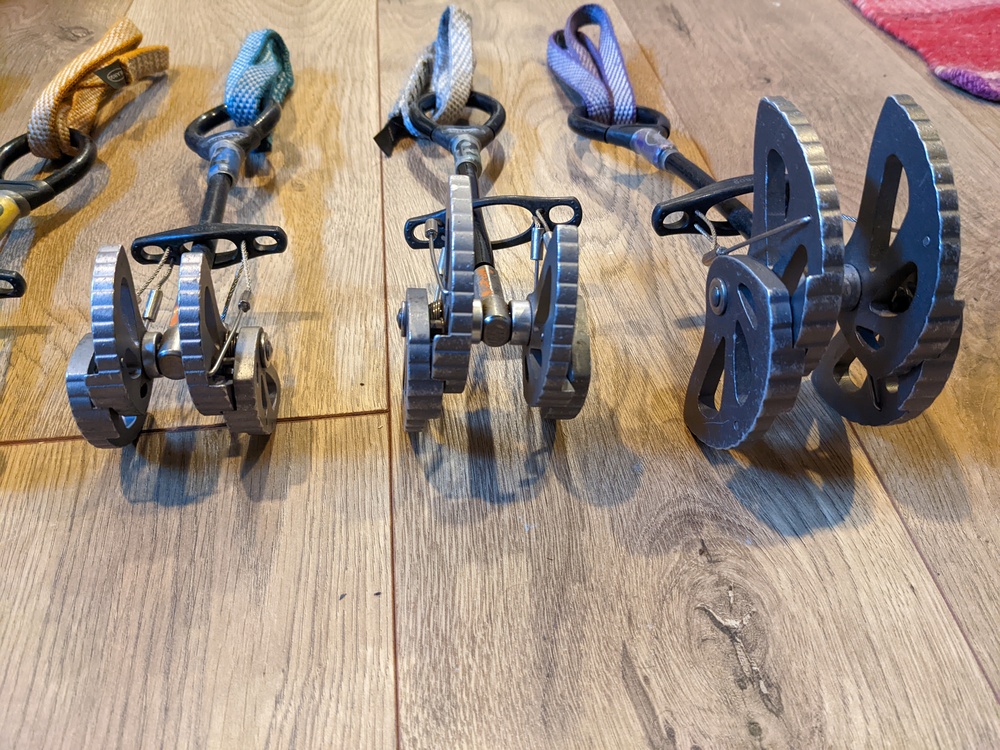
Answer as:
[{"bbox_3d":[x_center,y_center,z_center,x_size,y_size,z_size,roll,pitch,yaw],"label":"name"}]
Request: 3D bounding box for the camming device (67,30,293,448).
[{"bbox_3d":[-0.138,-0.110,0.385,0.080,0.084,0.342,-5,47,-5],"label":"camming device"}]

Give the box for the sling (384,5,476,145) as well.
[{"bbox_3d":[-0.041,-0.186,0.478,0.055,0.049,0.122,1,47,1],"label":"sling"}]

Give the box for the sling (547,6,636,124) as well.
[{"bbox_3d":[0.053,-0.185,0.477,0.046,0.042,0.118,-5,47,-5],"label":"sling"}]

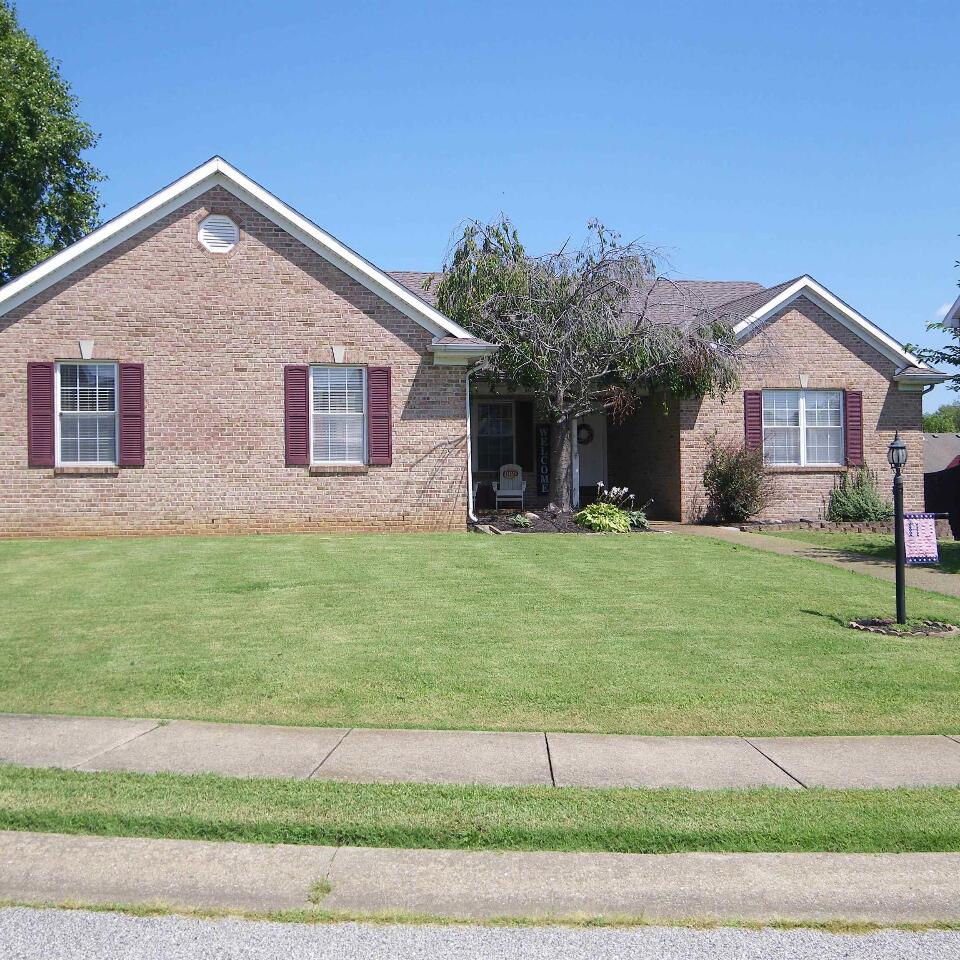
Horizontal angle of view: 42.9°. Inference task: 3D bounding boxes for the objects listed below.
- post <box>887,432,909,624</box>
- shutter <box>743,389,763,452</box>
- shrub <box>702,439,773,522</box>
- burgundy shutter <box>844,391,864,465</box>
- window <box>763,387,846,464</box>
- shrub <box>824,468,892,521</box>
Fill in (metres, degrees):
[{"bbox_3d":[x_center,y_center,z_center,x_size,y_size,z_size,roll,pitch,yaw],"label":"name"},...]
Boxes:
[{"bbox_3d":[3.936,0.446,11.450,0.195,1.793,0.195,-1,-1,-13],"label":"post"},{"bbox_3d":[5.302,-0.995,23.689,0.375,1.490,0.040,-1,-1,-13],"label":"shutter"},{"bbox_3d":[4.835,0.009,22.887,1.280,1.570,1.150,-1,-1,-13],"label":"shrub"},{"bbox_3d":[7.427,-1.014,24.193,0.375,1.490,0.040,-1,-1,-13],"label":"burgundy shutter"},{"bbox_3d":[6.360,-1.020,23.992,1.768,1.529,0.100,-1,-1,-13],"label":"window"},{"bbox_3d":[7.320,0.270,23.522,1.280,1.050,1.050,-1,-1,-13],"label":"shrub"}]

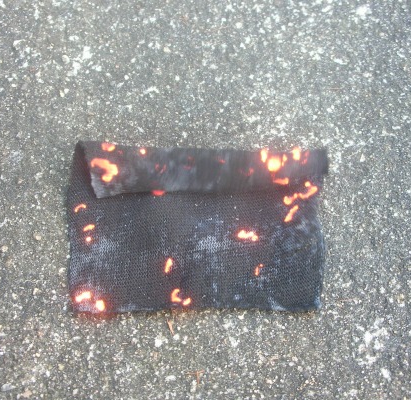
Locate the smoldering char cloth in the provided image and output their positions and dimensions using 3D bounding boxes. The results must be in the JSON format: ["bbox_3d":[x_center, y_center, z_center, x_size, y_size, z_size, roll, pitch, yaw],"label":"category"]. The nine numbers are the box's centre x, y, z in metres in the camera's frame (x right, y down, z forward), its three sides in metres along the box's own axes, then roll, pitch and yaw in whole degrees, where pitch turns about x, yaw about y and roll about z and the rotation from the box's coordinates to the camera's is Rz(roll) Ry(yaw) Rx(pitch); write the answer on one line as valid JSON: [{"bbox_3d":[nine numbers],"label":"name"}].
[{"bbox_3d":[-0.002,0.008,0.225,0.070,0.013,0.046,0,77,0],"label":"smoldering char cloth"}]

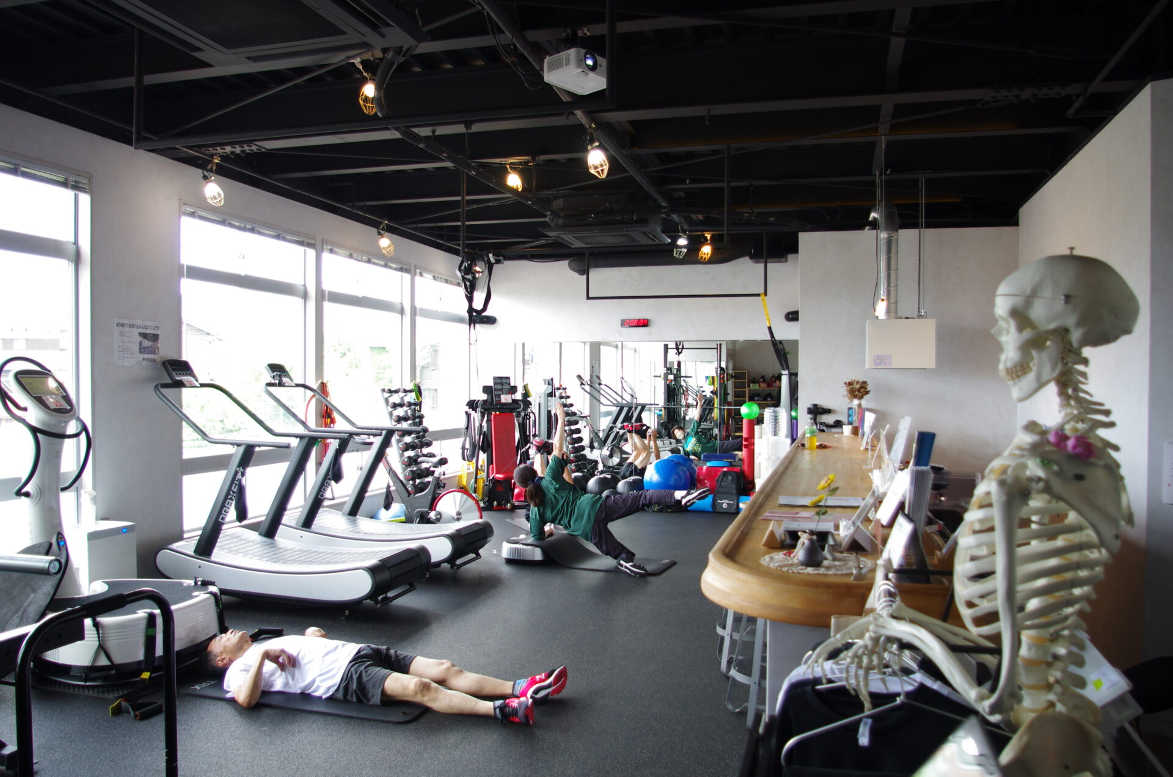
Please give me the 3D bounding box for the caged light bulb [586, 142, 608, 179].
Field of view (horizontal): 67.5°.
[{"bbox_3d":[0.076,-1.570,6.050,0.150,0.260,0.150,0,1,-45],"label":"caged light bulb"}]

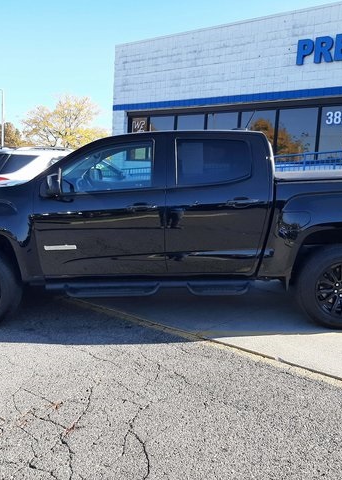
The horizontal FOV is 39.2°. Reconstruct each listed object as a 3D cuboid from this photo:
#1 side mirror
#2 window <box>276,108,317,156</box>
[{"bbox_3d":[-0.977,-0.462,4.069,0.140,0.215,0.240,0,7,0],"label":"side mirror"},{"bbox_3d":[3.264,-2.643,12.485,1.063,1.420,0.080,8,8,37],"label":"window"}]

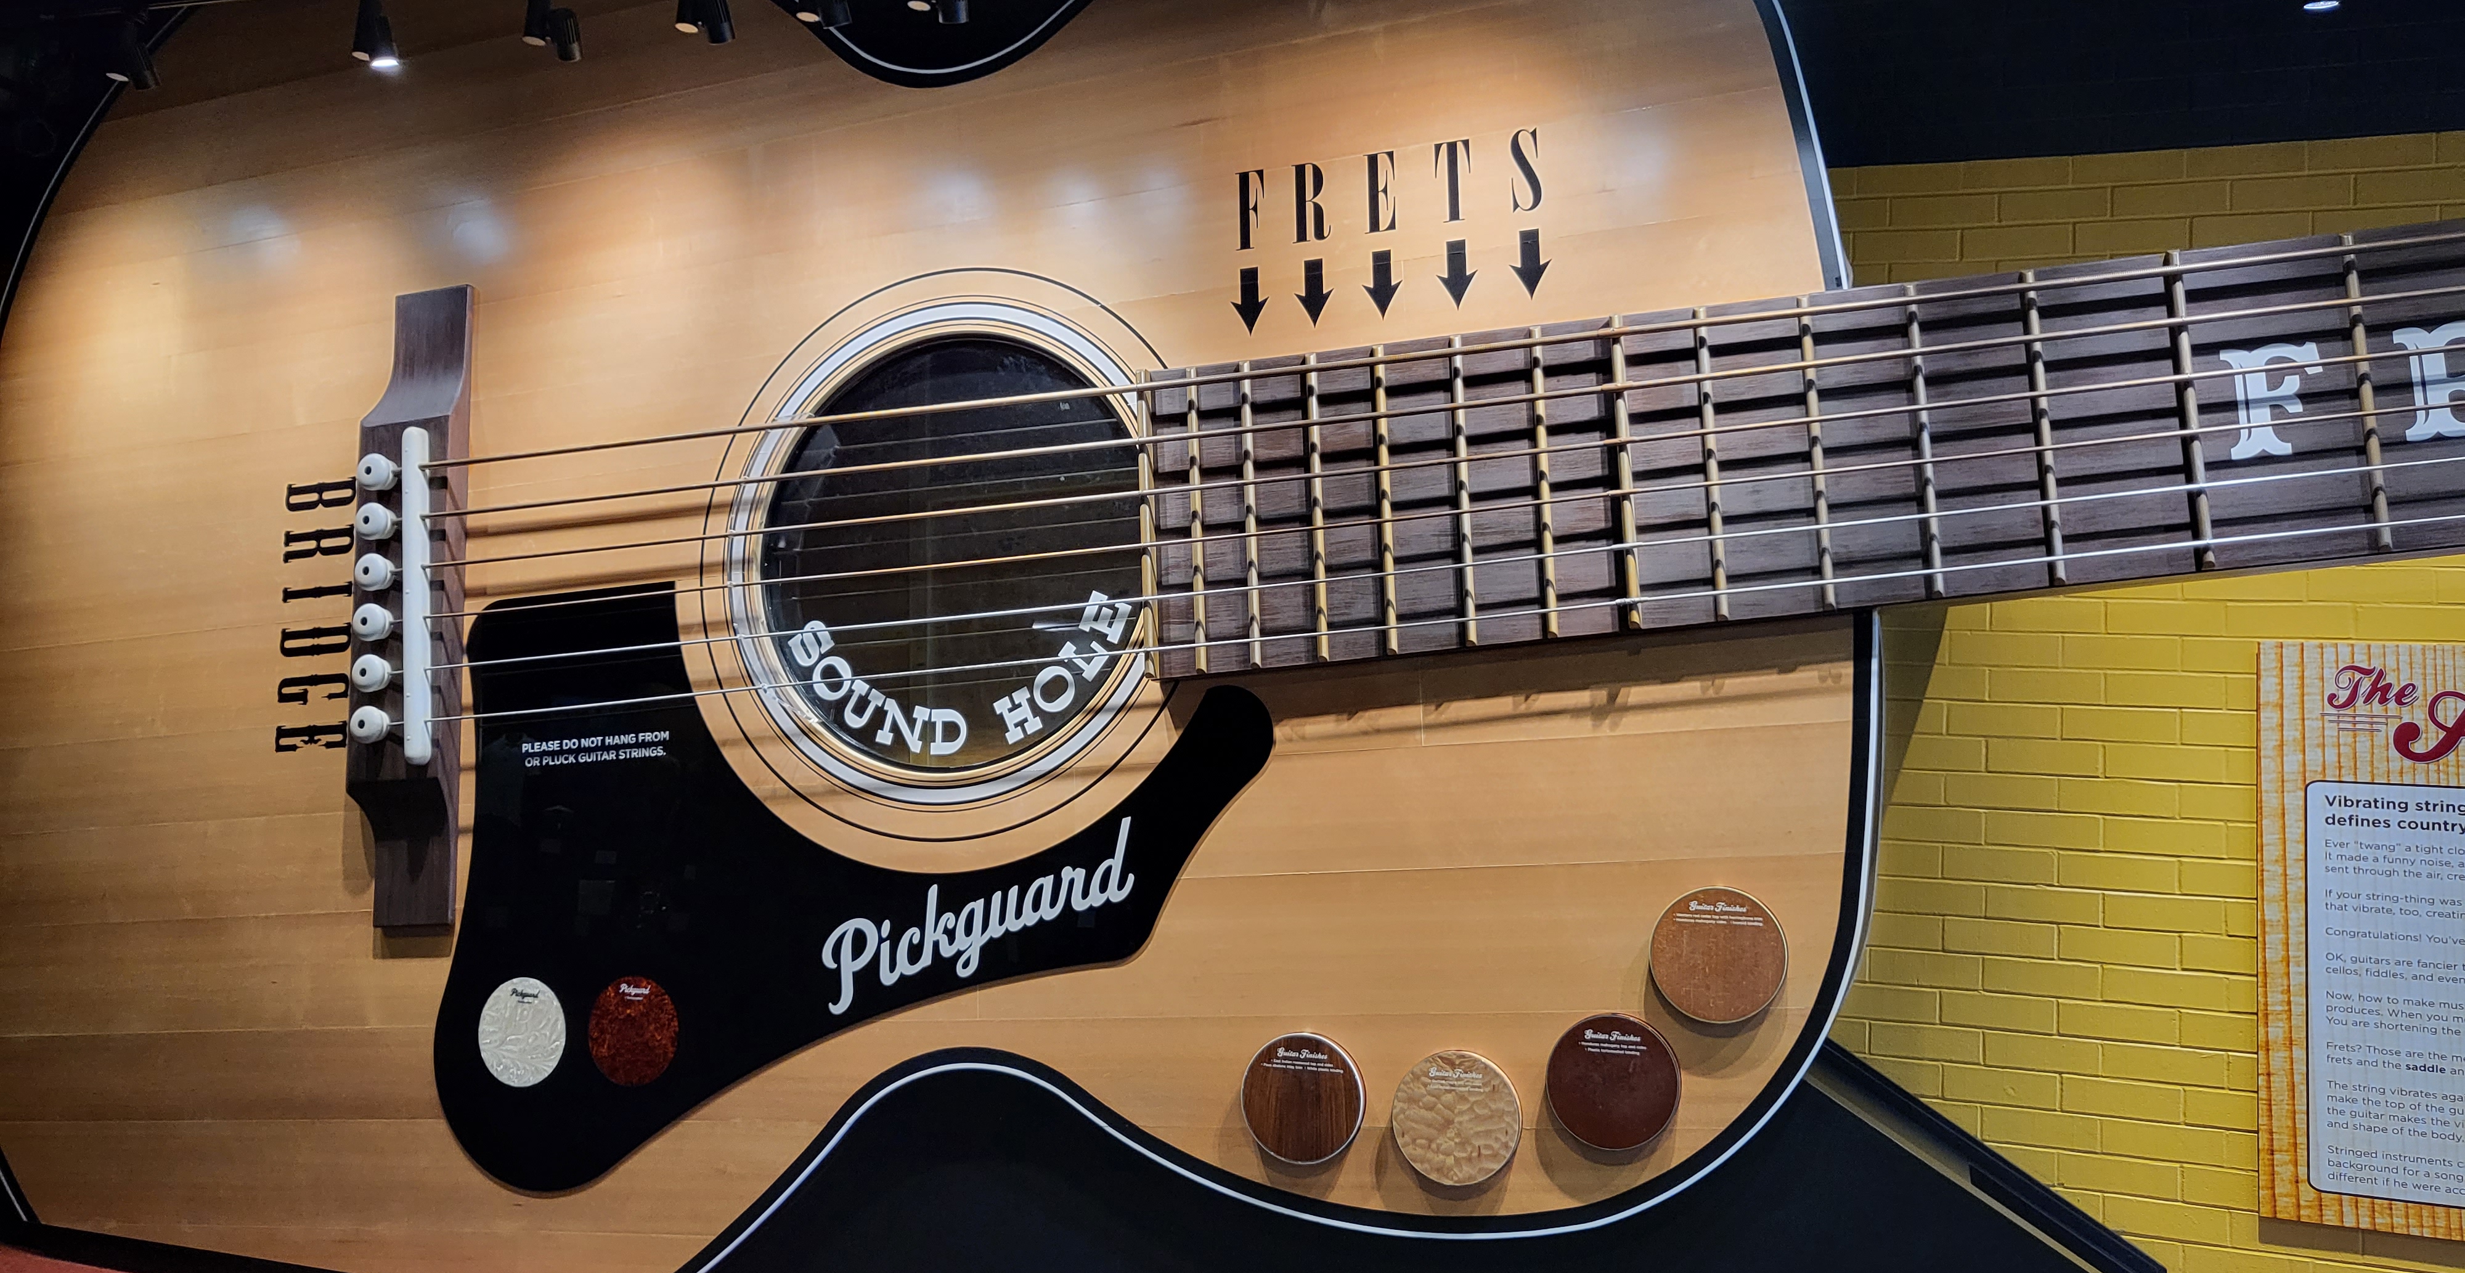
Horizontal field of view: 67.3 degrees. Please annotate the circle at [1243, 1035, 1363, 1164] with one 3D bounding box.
[{"bbox_3d":[0.171,1.079,4.322,0.293,0.293,0.038,1,-9,21],"label":"circle"}]

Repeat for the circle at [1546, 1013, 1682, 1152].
[{"bbox_3d":[0.846,0.983,4.086,0.293,0.293,0.038,1,-9,21],"label":"circle"}]

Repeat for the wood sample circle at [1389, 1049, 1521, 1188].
[{"bbox_3d":[0.513,1.089,4.192,0.293,0.293,0.038,1,-9,21],"label":"wood sample circle"}]

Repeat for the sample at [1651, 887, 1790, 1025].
[{"bbox_3d":[1.068,0.700,4.052,0.293,0.293,0.038,1,-9,21],"label":"sample"}]

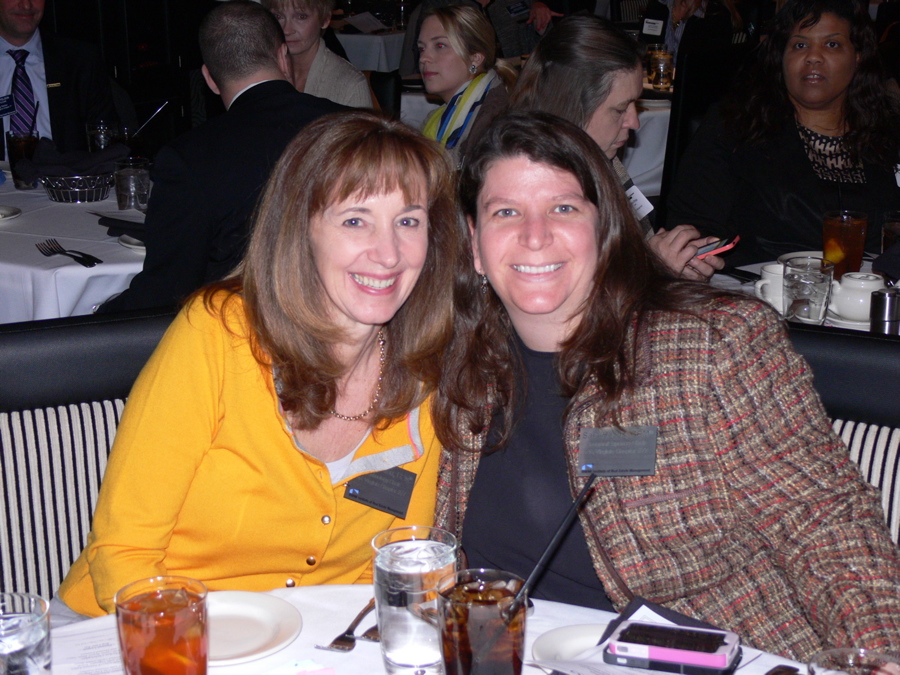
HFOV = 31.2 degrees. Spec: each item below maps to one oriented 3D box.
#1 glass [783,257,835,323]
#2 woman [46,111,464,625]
[{"bbox_3d":[0.592,-0.076,2.670,0.083,0.095,0.083,0,17,0],"label":"glass"},{"bbox_3d":[-0.195,0.385,1.801,0.520,1.220,0.660,-3,17,-10],"label":"woman"}]

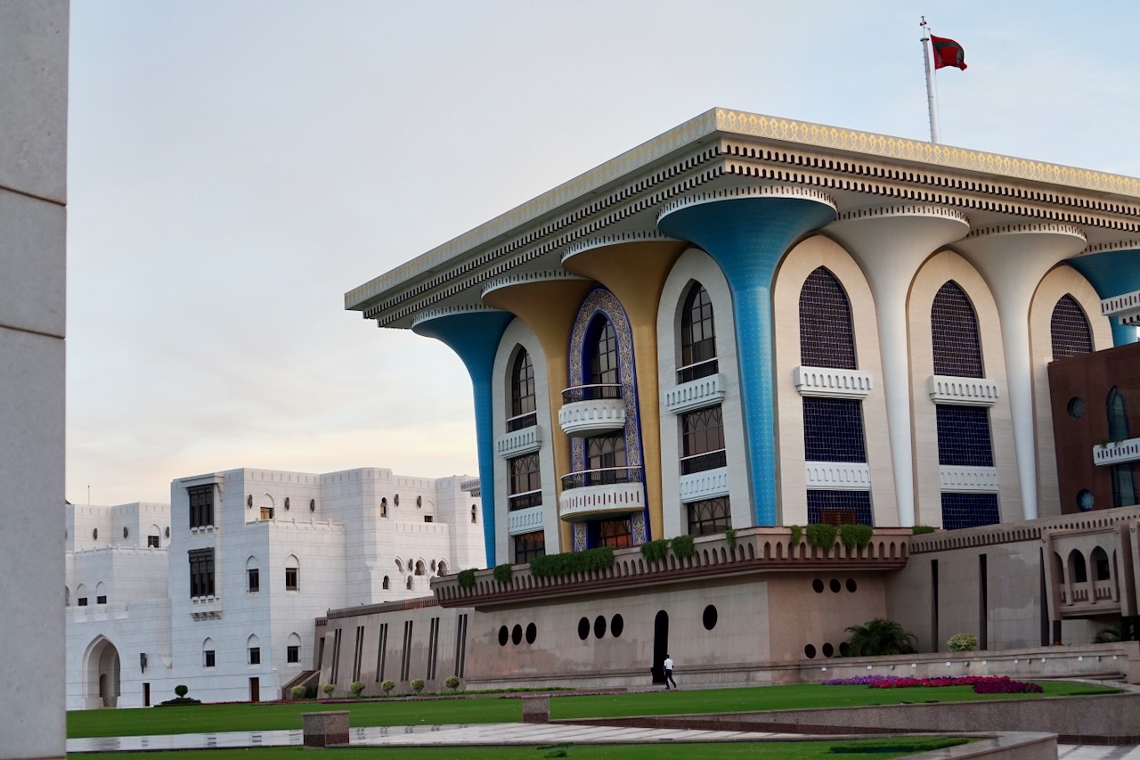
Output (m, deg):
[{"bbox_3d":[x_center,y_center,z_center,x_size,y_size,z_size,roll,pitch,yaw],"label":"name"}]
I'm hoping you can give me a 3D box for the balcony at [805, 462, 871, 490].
[{"bbox_3d":[14.032,5.093,86.620,4.360,1.457,0.353,3,-11,-33],"label":"balcony"}]

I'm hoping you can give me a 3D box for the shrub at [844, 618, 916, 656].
[{"bbox_3d":[15.283,12.791,81.006,3.437,2.020,3.331,-3,-10,-1],"label":"shrub"}]

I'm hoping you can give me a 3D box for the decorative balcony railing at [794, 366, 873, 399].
[{"bbox_3d":[14.063,0.221,87.193,5.171,1.495,0.475,3,-11,-33],"label":"decorative balcony railing"}]

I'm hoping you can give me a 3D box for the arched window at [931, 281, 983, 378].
[{"bbox_3d":[21.799,-2.796,93.312,4.169,5.796,0.323,3,-11,-33],"label":"arched window"}]

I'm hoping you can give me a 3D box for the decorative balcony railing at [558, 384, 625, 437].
[{"bbox_3d":[0.934,1.868,94.658,2.800,2.750,4.500,4,-12,-33],"label":"decorative balcony railing"}]

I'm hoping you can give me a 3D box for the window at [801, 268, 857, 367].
[{"bbox_3d":[13.644,-3.227,88.090,4.068,5.796,0.323,3,-11,-33],"label":"window"}]

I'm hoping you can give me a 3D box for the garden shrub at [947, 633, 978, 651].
[{"bbox_3d":[18.244,12.288,76.612,1.492,0.980,1.492,3,-11,-33],"label":"garden shrub"}]

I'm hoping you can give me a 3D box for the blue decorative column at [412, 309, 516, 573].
[{"bbox_3d":[-5.308,4.485,106.696,9.300,17.300,9.300,-3,-10,0],"label":"blue decorative column"}]

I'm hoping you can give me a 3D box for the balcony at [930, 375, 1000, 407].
[{"bbox_3d":[22.225,0.653,92.419,5.201,1.495,0.475,3,-11,-33],"label":"balcony"}]

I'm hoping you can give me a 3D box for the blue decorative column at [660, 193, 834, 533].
[{"bbox_3d":[9.545,-0.246,84.070,9.300,17.300,9.300,-3,-10,0],"label":"blue decorative column"}]

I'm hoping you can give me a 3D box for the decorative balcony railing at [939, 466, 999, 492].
[{"bbox_3d":[21.757,5.490,90.214,4.300,1.570,0.400,3,-12,-31],"label":"decorative balcony railing"}]

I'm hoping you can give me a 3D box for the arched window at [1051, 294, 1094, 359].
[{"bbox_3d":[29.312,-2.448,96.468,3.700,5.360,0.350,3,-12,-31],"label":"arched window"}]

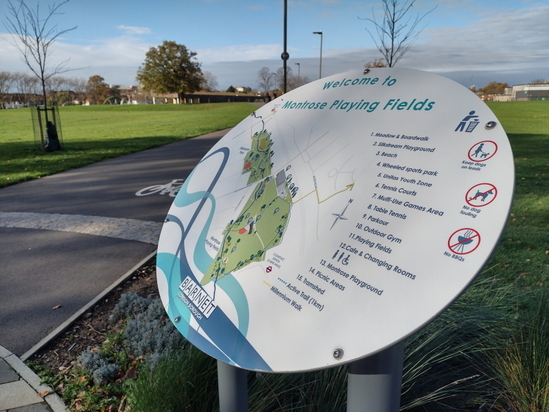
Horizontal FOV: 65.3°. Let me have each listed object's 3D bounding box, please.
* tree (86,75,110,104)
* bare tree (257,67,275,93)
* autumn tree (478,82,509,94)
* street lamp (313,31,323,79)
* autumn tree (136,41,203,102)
[{"bbox_3d":[-61.474,-40.562,149.611,8.383,10.283,8.383,0,14,0],"label":"tree"},{"bbox_3d":[-3.335,-45.245,158.730,6.670,12.299,6.670,0,14,0],"label":"bare tree"},{"bbox_3d":[131.488,-68.559,255.989,19.125,10.104,19.125,0,14,0],"label":"autumn tree"},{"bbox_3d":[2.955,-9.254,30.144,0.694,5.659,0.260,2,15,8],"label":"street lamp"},{"bbox_3d":[-20.150,-25.568,82.220,12.666,11.650,12.666,0,14,0],"label":"autumn tree"}]

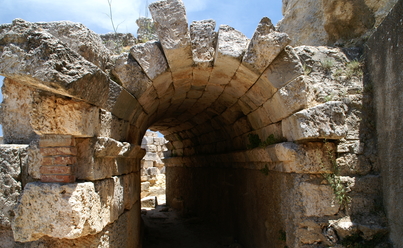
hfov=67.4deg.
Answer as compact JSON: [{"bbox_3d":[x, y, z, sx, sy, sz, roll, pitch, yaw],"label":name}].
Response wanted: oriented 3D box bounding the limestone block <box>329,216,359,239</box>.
[{"bbox_3d":[1.395,1.066,3.136,0.280,0.200,0.300,0,-7,-4],"label":"limestone block"}]

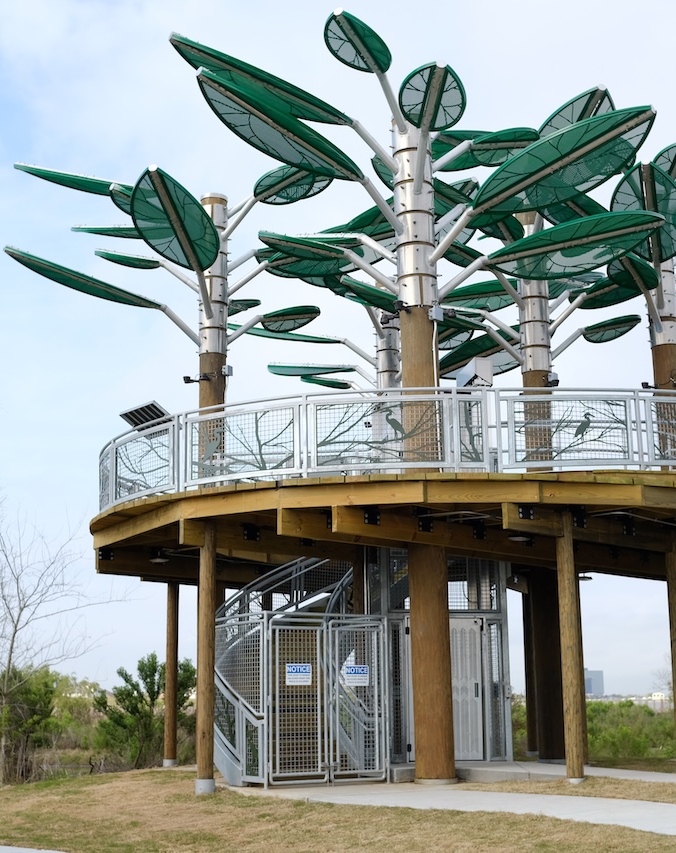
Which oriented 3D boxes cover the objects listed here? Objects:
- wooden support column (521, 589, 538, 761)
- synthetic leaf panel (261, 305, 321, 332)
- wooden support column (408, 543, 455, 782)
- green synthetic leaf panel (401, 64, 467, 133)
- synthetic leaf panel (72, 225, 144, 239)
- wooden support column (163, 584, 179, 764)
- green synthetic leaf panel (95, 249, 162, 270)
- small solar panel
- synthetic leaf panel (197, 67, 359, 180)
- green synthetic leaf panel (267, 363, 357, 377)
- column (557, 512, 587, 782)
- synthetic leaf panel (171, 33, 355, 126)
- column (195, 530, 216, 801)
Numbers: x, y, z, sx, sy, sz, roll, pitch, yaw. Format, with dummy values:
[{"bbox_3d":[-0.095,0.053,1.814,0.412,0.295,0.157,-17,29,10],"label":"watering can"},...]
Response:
[{"bbox_3d":[3.578,4.519,23.160,0.210,3.142,0.210,-1,-12,0],"label":"wooden support column"},{"bbox_3d":[-0.827,-1.966,22.318,1.431,0.170,0.800,-12,-16,-44],"label":"synthetic leaf panel"},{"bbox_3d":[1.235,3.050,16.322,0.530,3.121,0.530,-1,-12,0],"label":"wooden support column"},{"bbox_3d":[1.249,-4.272,16.315,0.880,0.170,1.284,9,-27,-3],"label":"green synthetic leaf panel"},{"bbox_3d":[-4.117,-3.708,23.686,2.780,0.180,1.200,8,3,35],"label":"synthetic leaf panel"},{"bbox_3d":[-2.831,4.142,21.111,0.235,3.079,0.235,1,-12,-8],"label":"wooden support column"},{"bbox_3d":[-3.769,-3.054,22.498,1.310,0.170,0.880,11,-6,12],"label":"green synthetic leaf panel"},{"bbox_3d":[-2.865,-0.073,19.061,0.610,0.050,1.150,45,-32,-20],"label":"small solar panel"},{"bbox_3d":[-0.761,-3.913,16.500,2.590,0.230,1.200,28,-9,-25],"label":"synthetic leaf panel"},{"bbox_3d":[-0.541,-1.104,24.935,1.200,0.230,2.647,-10,10,-41],"label":"green synthetic leaf panel"},{"bbox_3d":[2.843,2.670,15.275,0.220,3.254,0.220,-1,-12,0],"label":"column"},{"bbox_3d":[-1.048,-4.689,17.065,2.664,0.230,1.200,21,-3,-15],"label":"synthetic leaf panel"},{"bbox_3d":[-1.644,2.879,15.650,0.215,3.365,0.215,-1,-12,0],"label":"column"}]

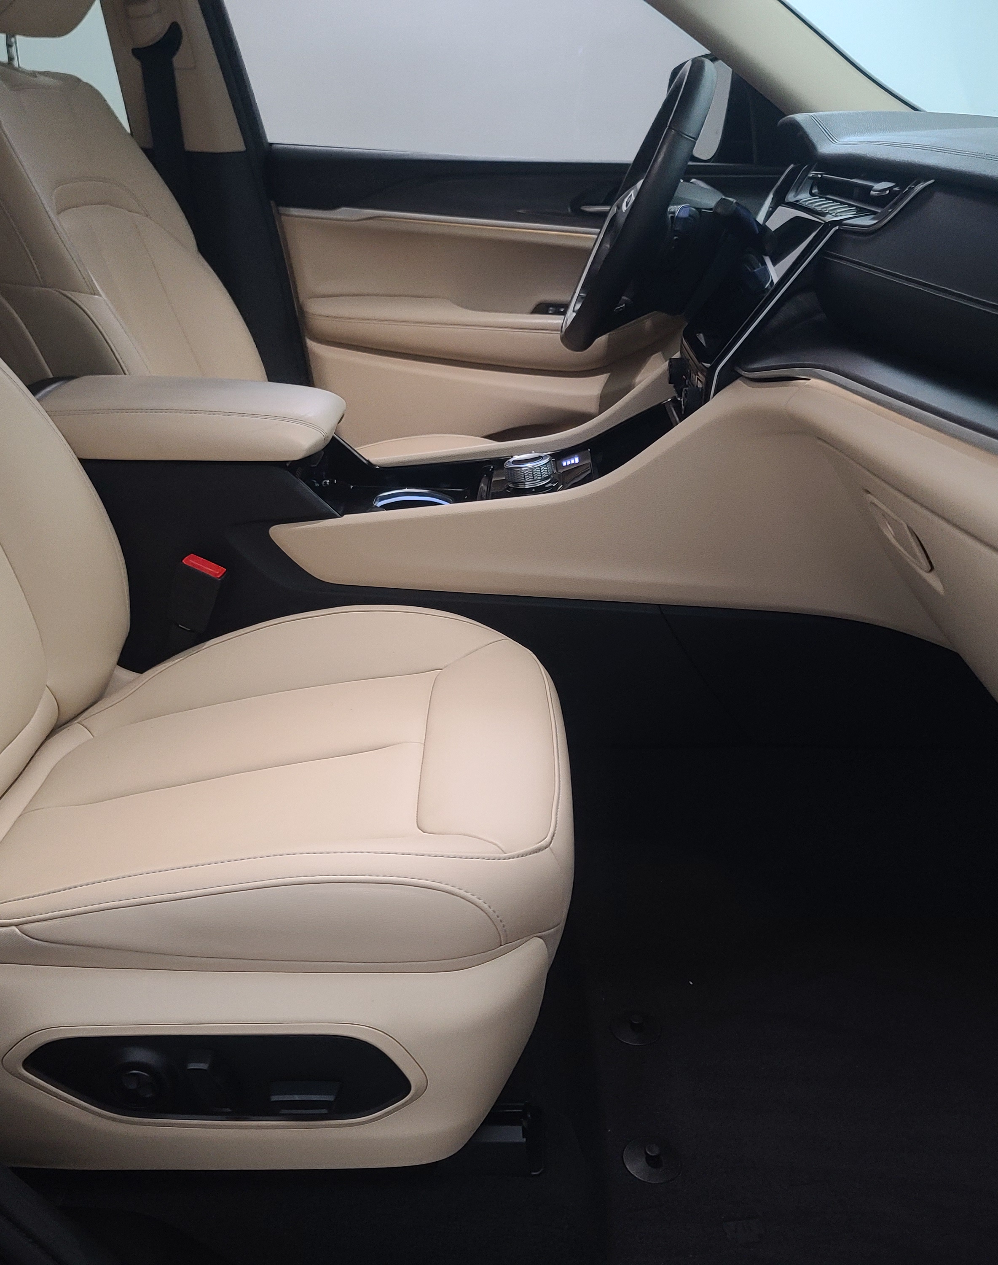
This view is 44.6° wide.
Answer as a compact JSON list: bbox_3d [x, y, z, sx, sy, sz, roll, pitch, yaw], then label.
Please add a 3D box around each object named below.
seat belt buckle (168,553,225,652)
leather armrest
[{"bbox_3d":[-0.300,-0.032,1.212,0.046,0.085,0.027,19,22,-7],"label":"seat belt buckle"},{"bbox_3d":[-0.313,-0.235,1.274,0.305,0.058,0.205,0,23,0],"label":"leather armrest"}]

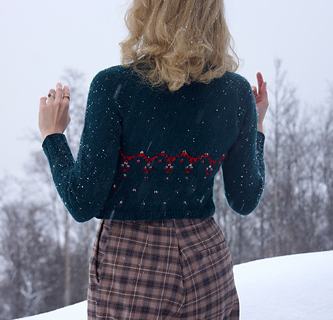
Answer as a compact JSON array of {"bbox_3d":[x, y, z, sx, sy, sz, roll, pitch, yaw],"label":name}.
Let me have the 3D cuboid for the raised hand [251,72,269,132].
[{"bbox_3d":[0.244,-0.152,2.760,0.060,0.160,0.080,1,-1,-32],"label":"raised hand"}]

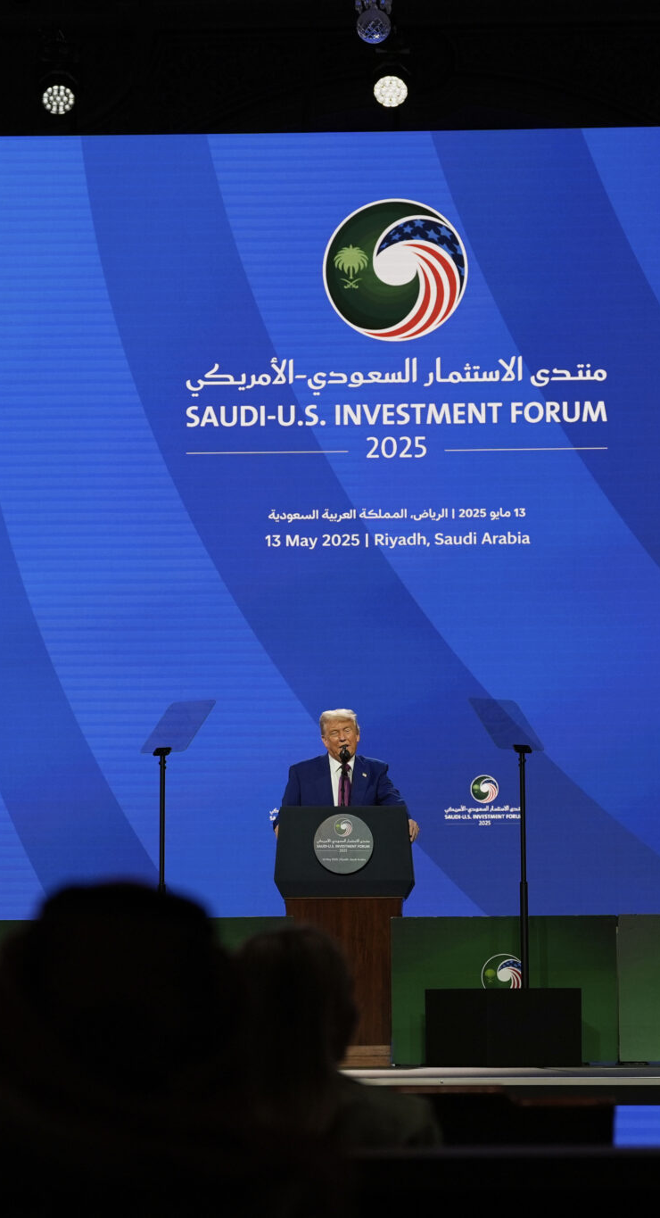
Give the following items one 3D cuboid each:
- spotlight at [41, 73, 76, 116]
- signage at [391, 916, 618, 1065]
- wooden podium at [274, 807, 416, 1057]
[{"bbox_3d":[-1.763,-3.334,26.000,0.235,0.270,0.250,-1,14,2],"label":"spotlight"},{"bbox_3d":[0.914,1.995,20.950,1.190,0.775,0.080,-1,-6,2],"label":"signage"},{"bbox_3d":[0.080,1.731,21.500,0.740,1.330,0.620,-1,-6,2],"label":"wooden podium"}]

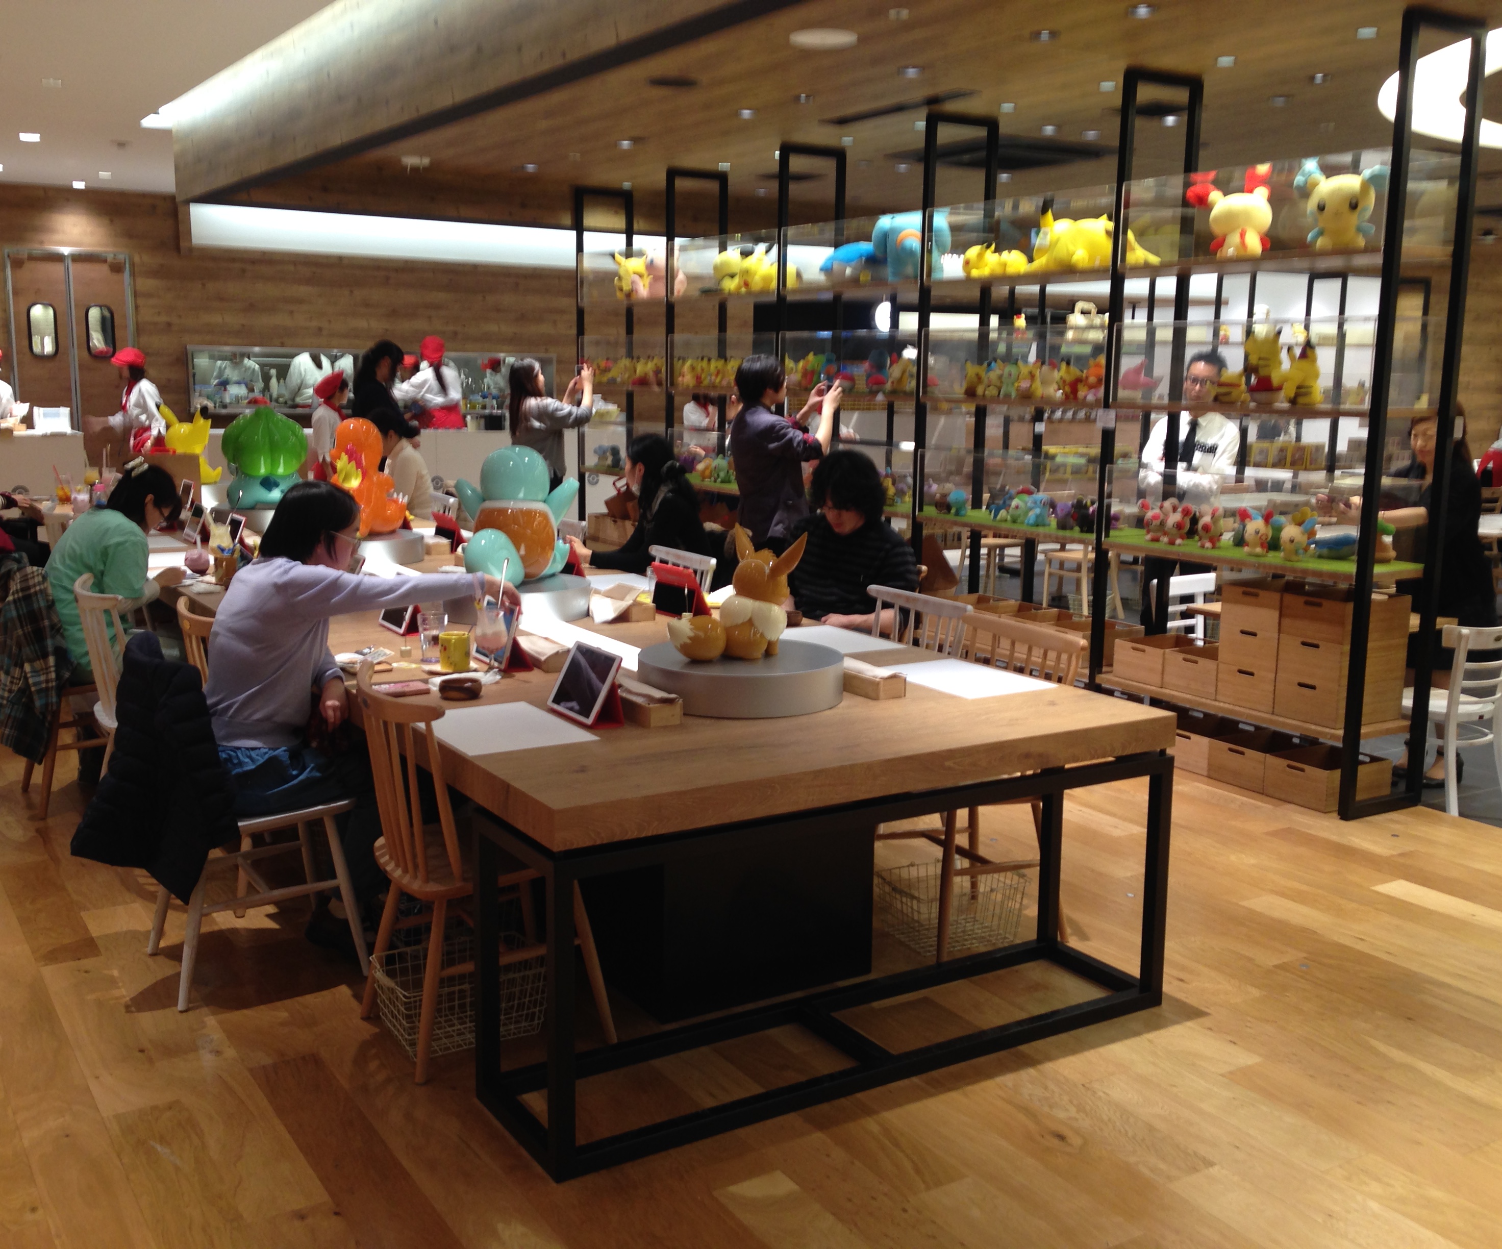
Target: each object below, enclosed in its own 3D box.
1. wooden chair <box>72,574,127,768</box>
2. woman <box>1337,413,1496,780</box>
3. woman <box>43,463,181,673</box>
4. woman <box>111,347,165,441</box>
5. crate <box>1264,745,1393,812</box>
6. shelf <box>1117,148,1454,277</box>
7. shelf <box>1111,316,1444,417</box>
[{"bbox_3d":[-1.808,0.283,5.042,0.510,0.835,0.490,-5,12,-31],"label":"wooden chair"},{"bbox_3d":[2.813,-0.110,6.611,0.580,1.605,0.450,-5,11,-32],"label":"woman"},{"bbox_3d":[-2.127,0.011,5.511,0.620,1.160,0.450,-5,11,-32],"label":"woman"},{"bbox_3d":[-4.473,-1.173,11.600,0.450,1.650,0.460,-3,10,-22],"label":"woman"},{"bbox_3d":[2.125,0.555,5.828,0.385,0.147,0.275,-5,11,-32],"label":"crate"},{"bbox_3d":[1.885,-1.441,5.652,0.400,0.330,1.200,-5,11,-32],"label":"shelf"},{"bbox_3d":[1.880,-0.928,5.735,0.400,0.318,1.200,-5,11,-32],"label":"shelf"}]

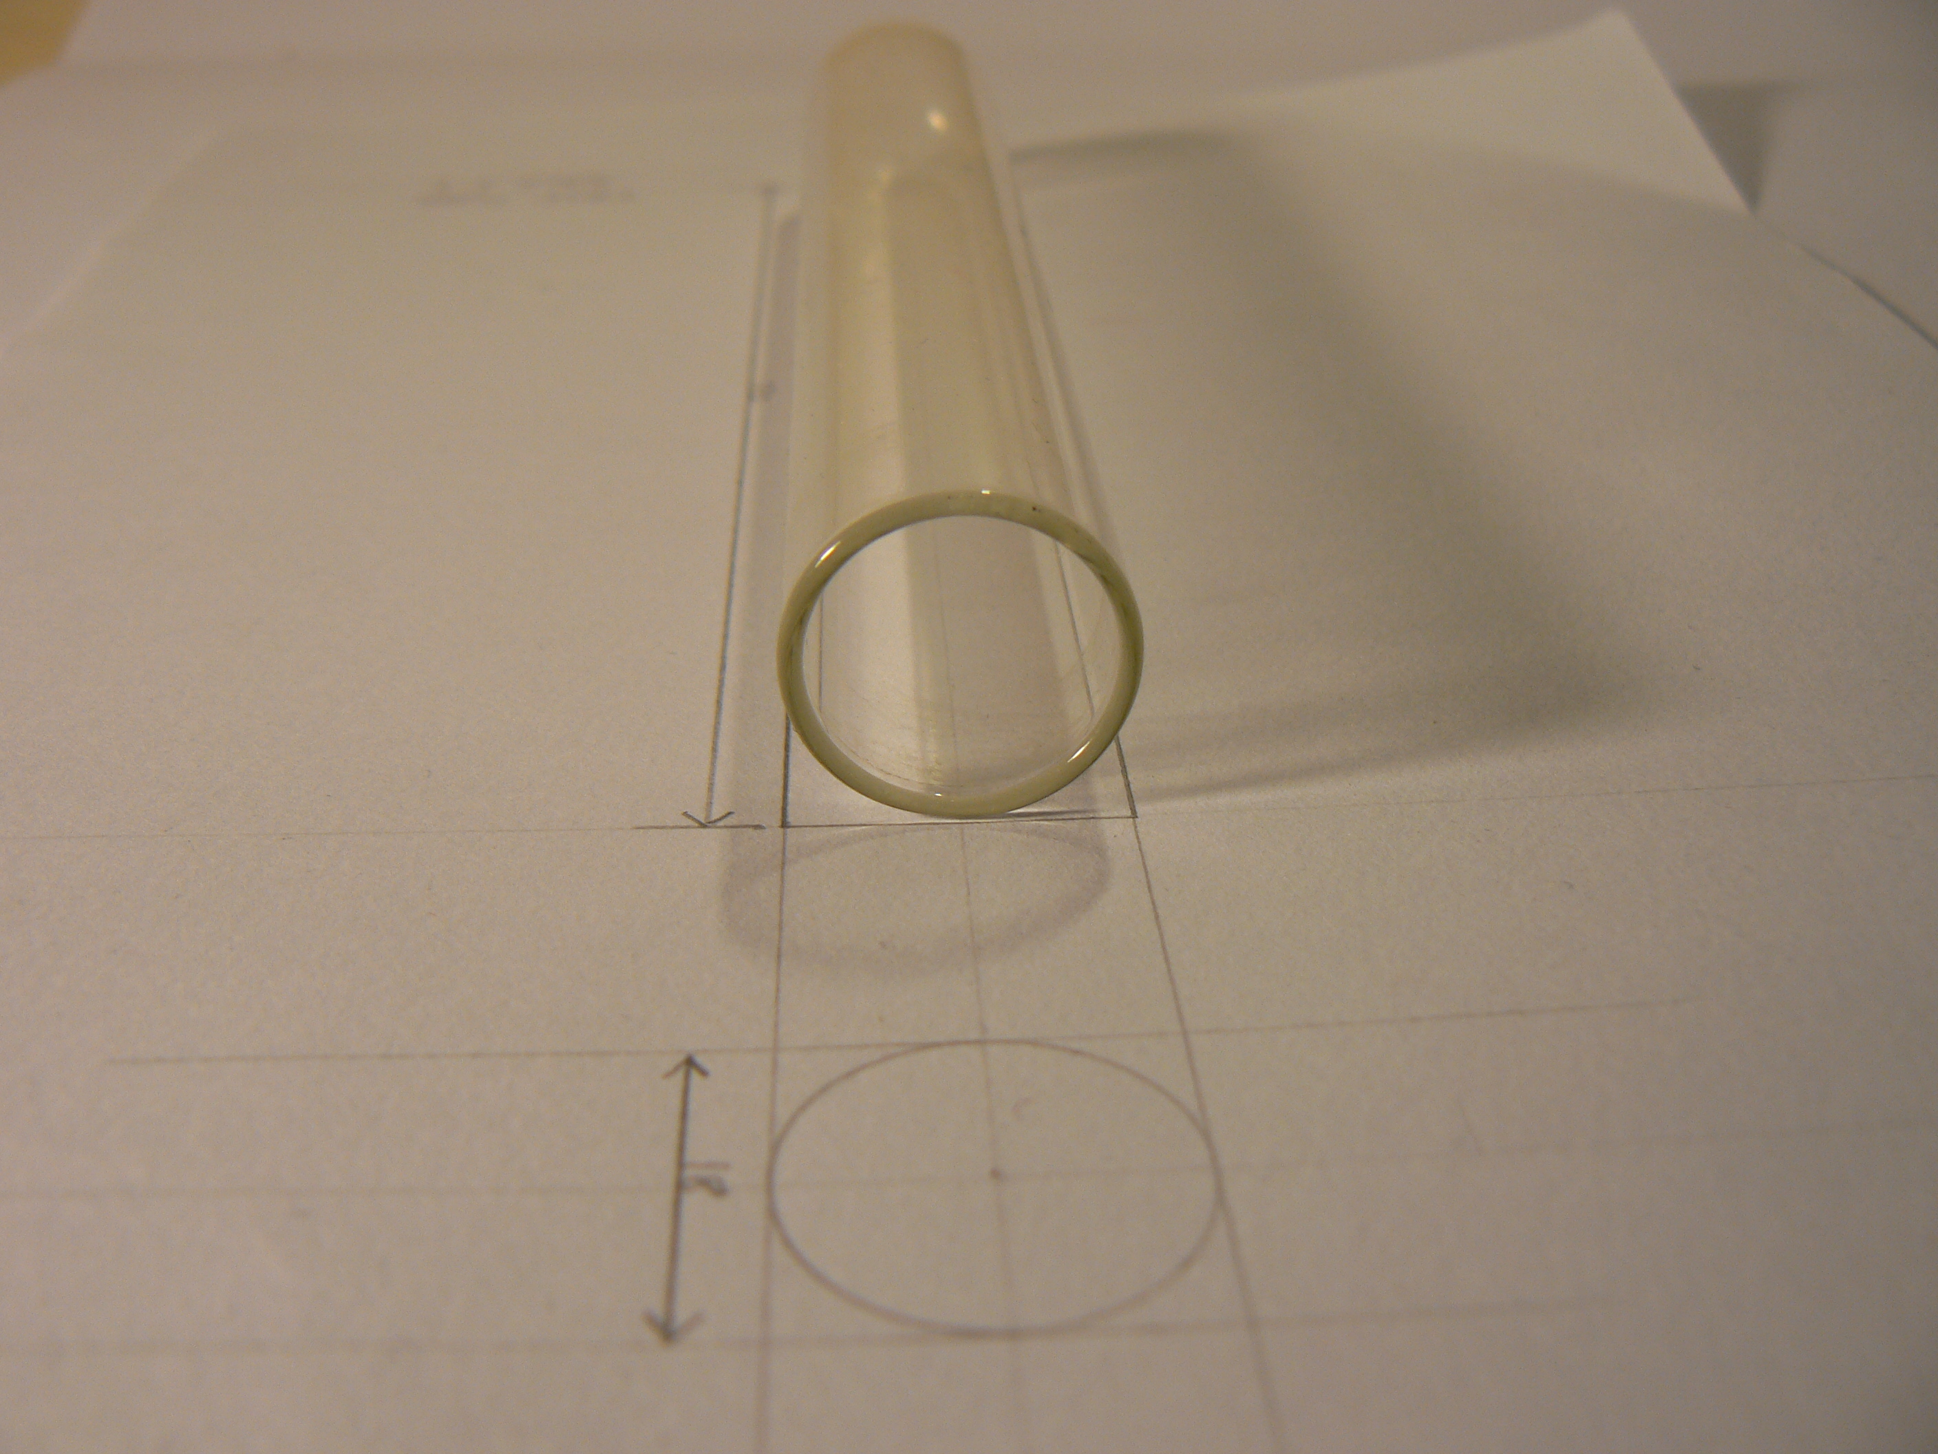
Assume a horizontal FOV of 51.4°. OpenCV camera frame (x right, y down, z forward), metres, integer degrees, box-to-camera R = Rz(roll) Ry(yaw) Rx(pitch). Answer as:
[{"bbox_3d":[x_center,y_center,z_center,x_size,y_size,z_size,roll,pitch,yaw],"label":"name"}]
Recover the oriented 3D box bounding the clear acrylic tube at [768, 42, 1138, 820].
[{"bbox_3d":[-0.004,-0.032,0.151,0.018,0.018,0.119,-1,29,-3],"label":"clear acrylic tube"}]

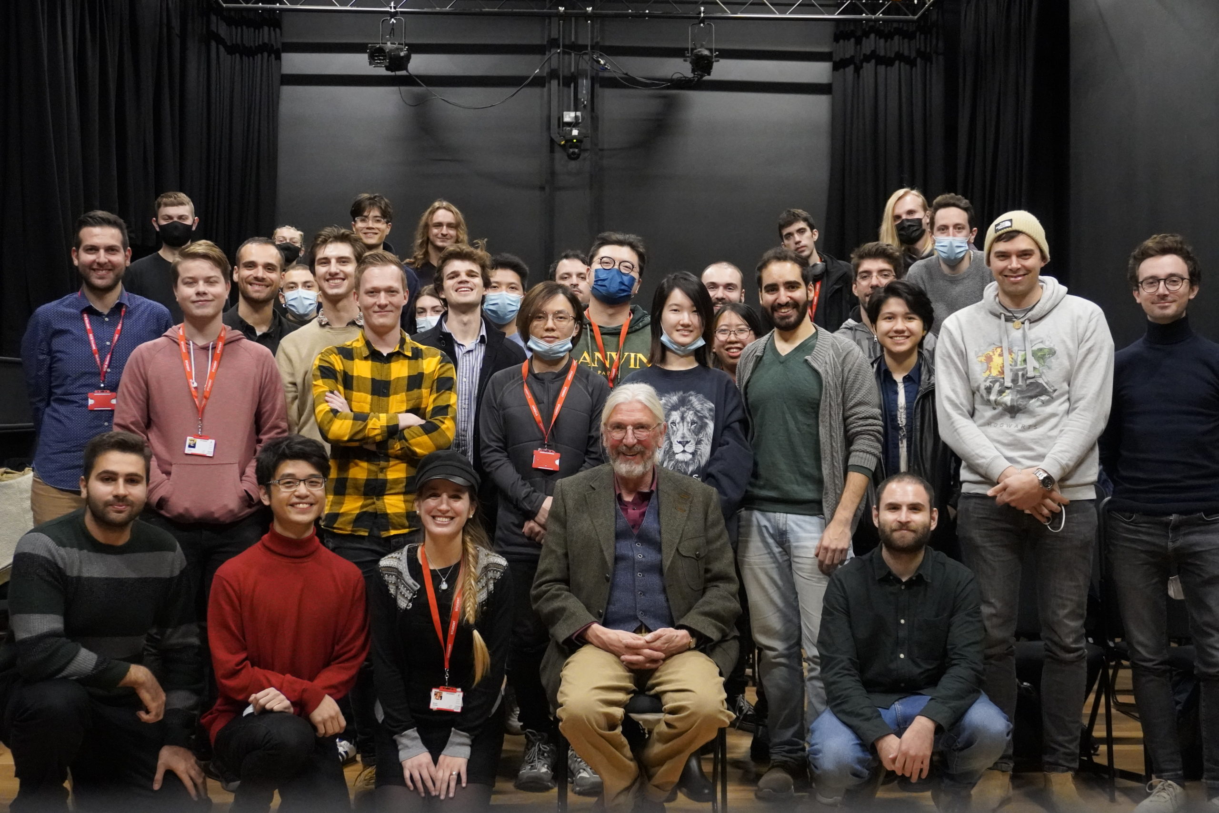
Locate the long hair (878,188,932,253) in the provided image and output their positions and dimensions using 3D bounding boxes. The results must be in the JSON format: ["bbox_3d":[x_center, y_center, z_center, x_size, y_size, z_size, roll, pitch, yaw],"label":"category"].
[{"bbox_3d":[1.255,-0.774,5.750,0.240,0.300,0.230,-7,0,22],"label":"long hair"}]

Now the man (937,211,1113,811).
[{"bbox_3d":[1.302,0.308,4.250,0.560,1.844,0.380,0,0,19],"label":"man"}]

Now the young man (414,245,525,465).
[{"bbox_3d":[-0.493,0.337,4.720,0.480,1.786,0.340,0,0,-6],"label":"young man"}]

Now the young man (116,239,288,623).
[{"bbox_3d":[-1.281,0.354,4.260,0.540,1.752,0.350,0,0,-12],"label":"young man"}]

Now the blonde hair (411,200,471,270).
[{"bbox_3d":[-0.768,-0.771,6.150,0.270,0.330,0.240,0,-1,-8],"label":"blonde hair"}]

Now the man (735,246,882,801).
[{"bbox_3d":[0.627,0.359,4.320,0.480,1.741,0.360,0,0,18],"label":"man"}]

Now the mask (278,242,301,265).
[{"bbox_3d":[-1.502,-0.714,6.350,0.125,0.120,0.090,3,-9,-11],"label":"mask"}]

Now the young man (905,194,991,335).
[{"bbox_3d":[1.326,0.054,5.200,0.480,1.733,0.350,0,0,13],"label":"young man"}]

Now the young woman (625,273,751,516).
[{"bbox_3d":[0.235,0.427,4.340,0.460,1.712,0.310,0,-1,3],"label":"young woman"}]

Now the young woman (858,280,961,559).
[{"bbox_3d":[0.991,0.401,4.600,0.450,1.658,0.320,0,0,12],"label":"young woman"}]

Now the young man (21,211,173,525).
[{"bbox_3d":[-1.673,0.320,4.409,0.510,1.917,0.340,0,-1,-21],"label":"young man"}]

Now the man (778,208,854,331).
[{"bbox_3d":[0.867,0.020,5.800,0.490,1.740,0.340,0,0,20],"label":"man"}]

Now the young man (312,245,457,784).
[{"bbox_3d":[-0.742,0.385,4.439,0.500,1.793,0.360,0,-1,-9],"label":"young man"}]

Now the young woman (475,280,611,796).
[{"bbox_3d":[-0.219,0.435,4.420,0.460,1.695,0.330,0,-1,-3],"label":"young woman"}]

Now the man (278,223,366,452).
[{"bbox_3d":[-0.942,0.303,4.740,0.490,1.854,0.340,0,0,-10],"label":"man"}]

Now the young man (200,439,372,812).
[{"bbox_3d":[-0.863,0.673,3.613,0.470,1.196,0.730,0,-1,-13],"label":"young man"}]

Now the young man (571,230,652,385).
[{"bbox_3d":[0.012,0.309,4.780,0.500,1.843,0.340,0,0,-1],"label":"young man"}]

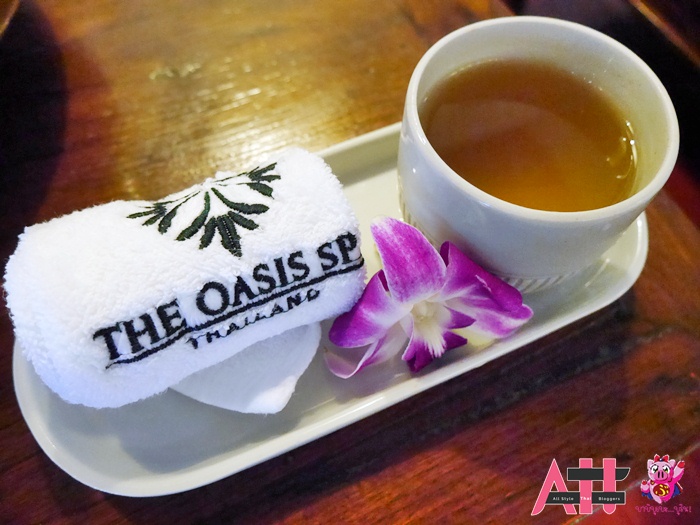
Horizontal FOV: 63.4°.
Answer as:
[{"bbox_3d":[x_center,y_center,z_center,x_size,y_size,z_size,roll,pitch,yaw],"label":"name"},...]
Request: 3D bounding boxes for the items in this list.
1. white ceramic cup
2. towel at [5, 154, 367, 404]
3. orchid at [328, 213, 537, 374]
[{"bbox_3d":[0.060,-0.036,0.202,0.086,0.054,0.086,0,63,-1],"label":"white ceramic cup"},{"bbox_3d":[-0.048,0.004,0.181,0.101,0.051,0.056,-20,65,-11],"label":"towel"},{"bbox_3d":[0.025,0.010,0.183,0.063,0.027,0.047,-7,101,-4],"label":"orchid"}]

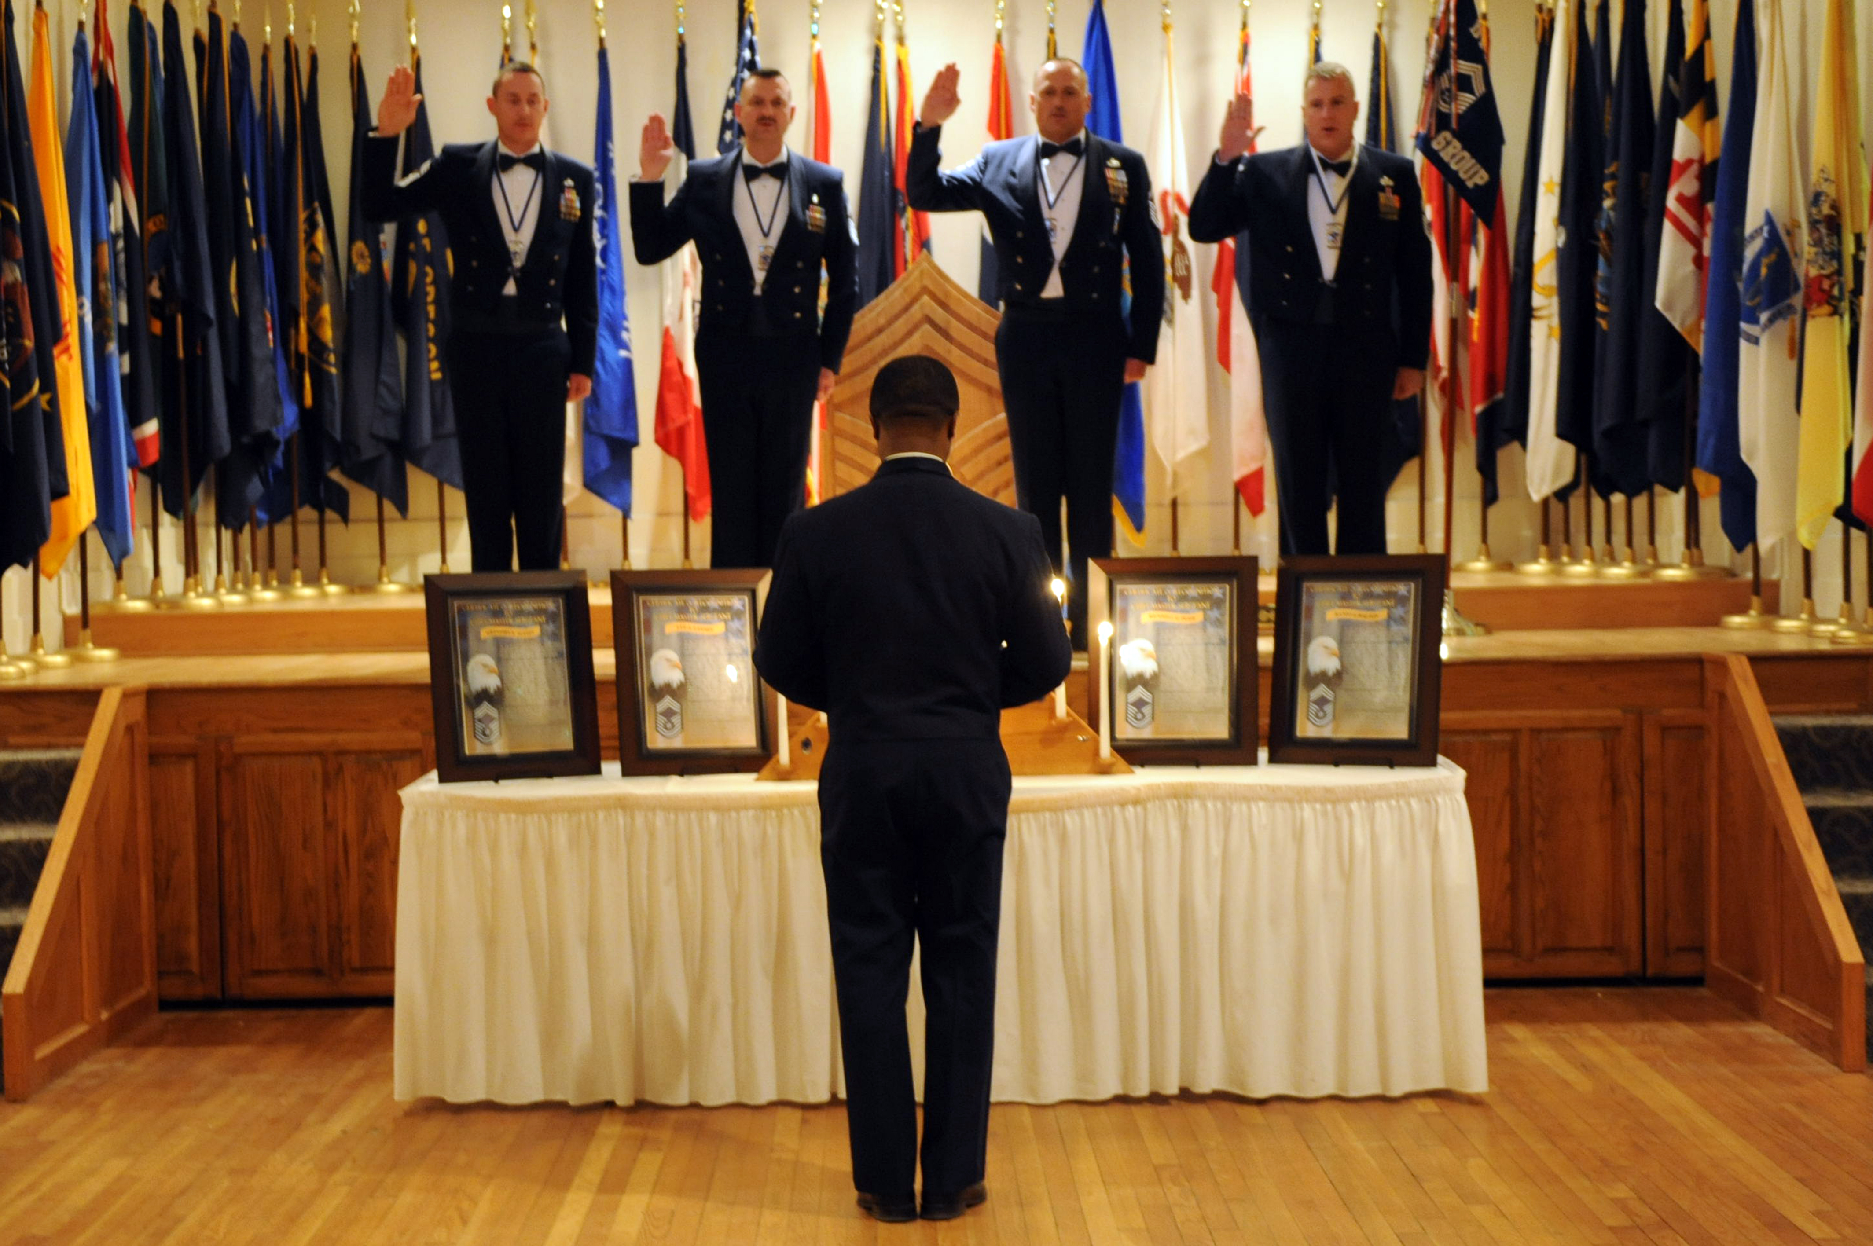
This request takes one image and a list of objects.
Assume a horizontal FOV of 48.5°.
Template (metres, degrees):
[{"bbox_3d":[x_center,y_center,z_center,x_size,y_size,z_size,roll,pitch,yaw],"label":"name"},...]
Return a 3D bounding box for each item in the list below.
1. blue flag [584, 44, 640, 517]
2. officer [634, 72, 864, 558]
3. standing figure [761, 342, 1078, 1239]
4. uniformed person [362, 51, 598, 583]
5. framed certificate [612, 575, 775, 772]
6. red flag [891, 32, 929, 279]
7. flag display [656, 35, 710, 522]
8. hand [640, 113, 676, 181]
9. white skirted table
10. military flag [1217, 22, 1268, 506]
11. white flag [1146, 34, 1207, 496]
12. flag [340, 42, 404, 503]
[{"bbox_3d":[-1.265,-1.342,8.101,0.240,1.850,0.200,-1,4,-1],"label":"blue flag"},{"bbox_3d":[-0.577,-0.794,6.289,0.670,1.790,0.390,-1,4,-2],"label":"officer"},{"bbox_3d":[-0.048,0.307,4.390,0.630,1.740,0.480,-1,4,-1],"label":"standing figure"},{"bbox_3d":[-1.390,-0.812,6.481,0.720,1.853,0.420,-2,4,-7],"label":"uniformed person"},{"bbox_3d":[-0.612,0.124,5.350,0.420,0.530,0.045,-2,-9,-15],"label":"framed certificate"},{"bbox_3d":[-0.080,-1.406,8.126,0.240,1.810,0.200,-1,4,-1],"label":"red flag"},{"bbox_3d":[-0.987,-1.346,8.108,0.250,1.900,0.200,-1,4,-1],"label":"flag display"},{"bbox_3d":[-0.846,-1.449,6.330,0.115,0.200,0.090,-1,4,-6],"label":"hand"},{"bbox_3d":[0.008,0.720,5.231,2.530,0.750,0.700,-1,4,-1],"label":"white skirted table"},{"bbox_3d":[1.202,-1.389,8.158,0.240,1.950,0.200,-1,4,-1],"label":"military flag"},{"bbox_3d":[0.937,-1.422,8.149,0.270,1.850,0.200,-1,4,-1],"label":"white flag"},{"bbox_3d":[-2.075,-1.267,7.650,0.240,1.690,0.220,-1,4,-1],"label":"flag"}]

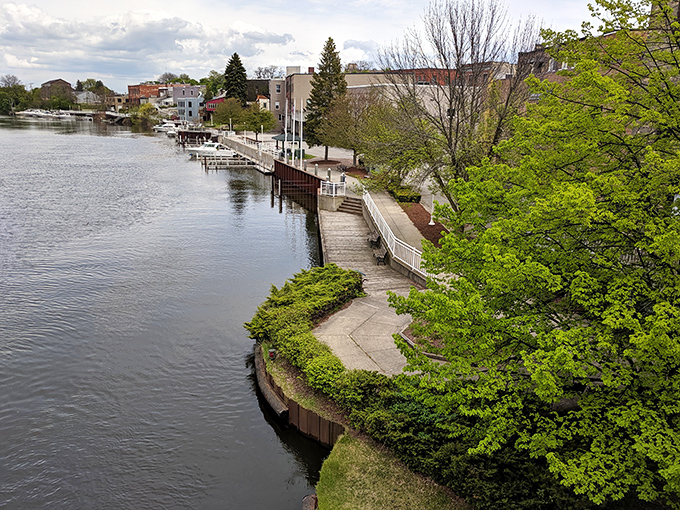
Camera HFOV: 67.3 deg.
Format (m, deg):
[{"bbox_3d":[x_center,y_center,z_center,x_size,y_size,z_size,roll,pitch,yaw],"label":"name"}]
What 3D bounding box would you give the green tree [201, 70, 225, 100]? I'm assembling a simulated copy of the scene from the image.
[{"bbox_3d":[-39.567,-51.539,159.736,8.219,11.609,8.219,2,17,0],"label":"green tree"}]

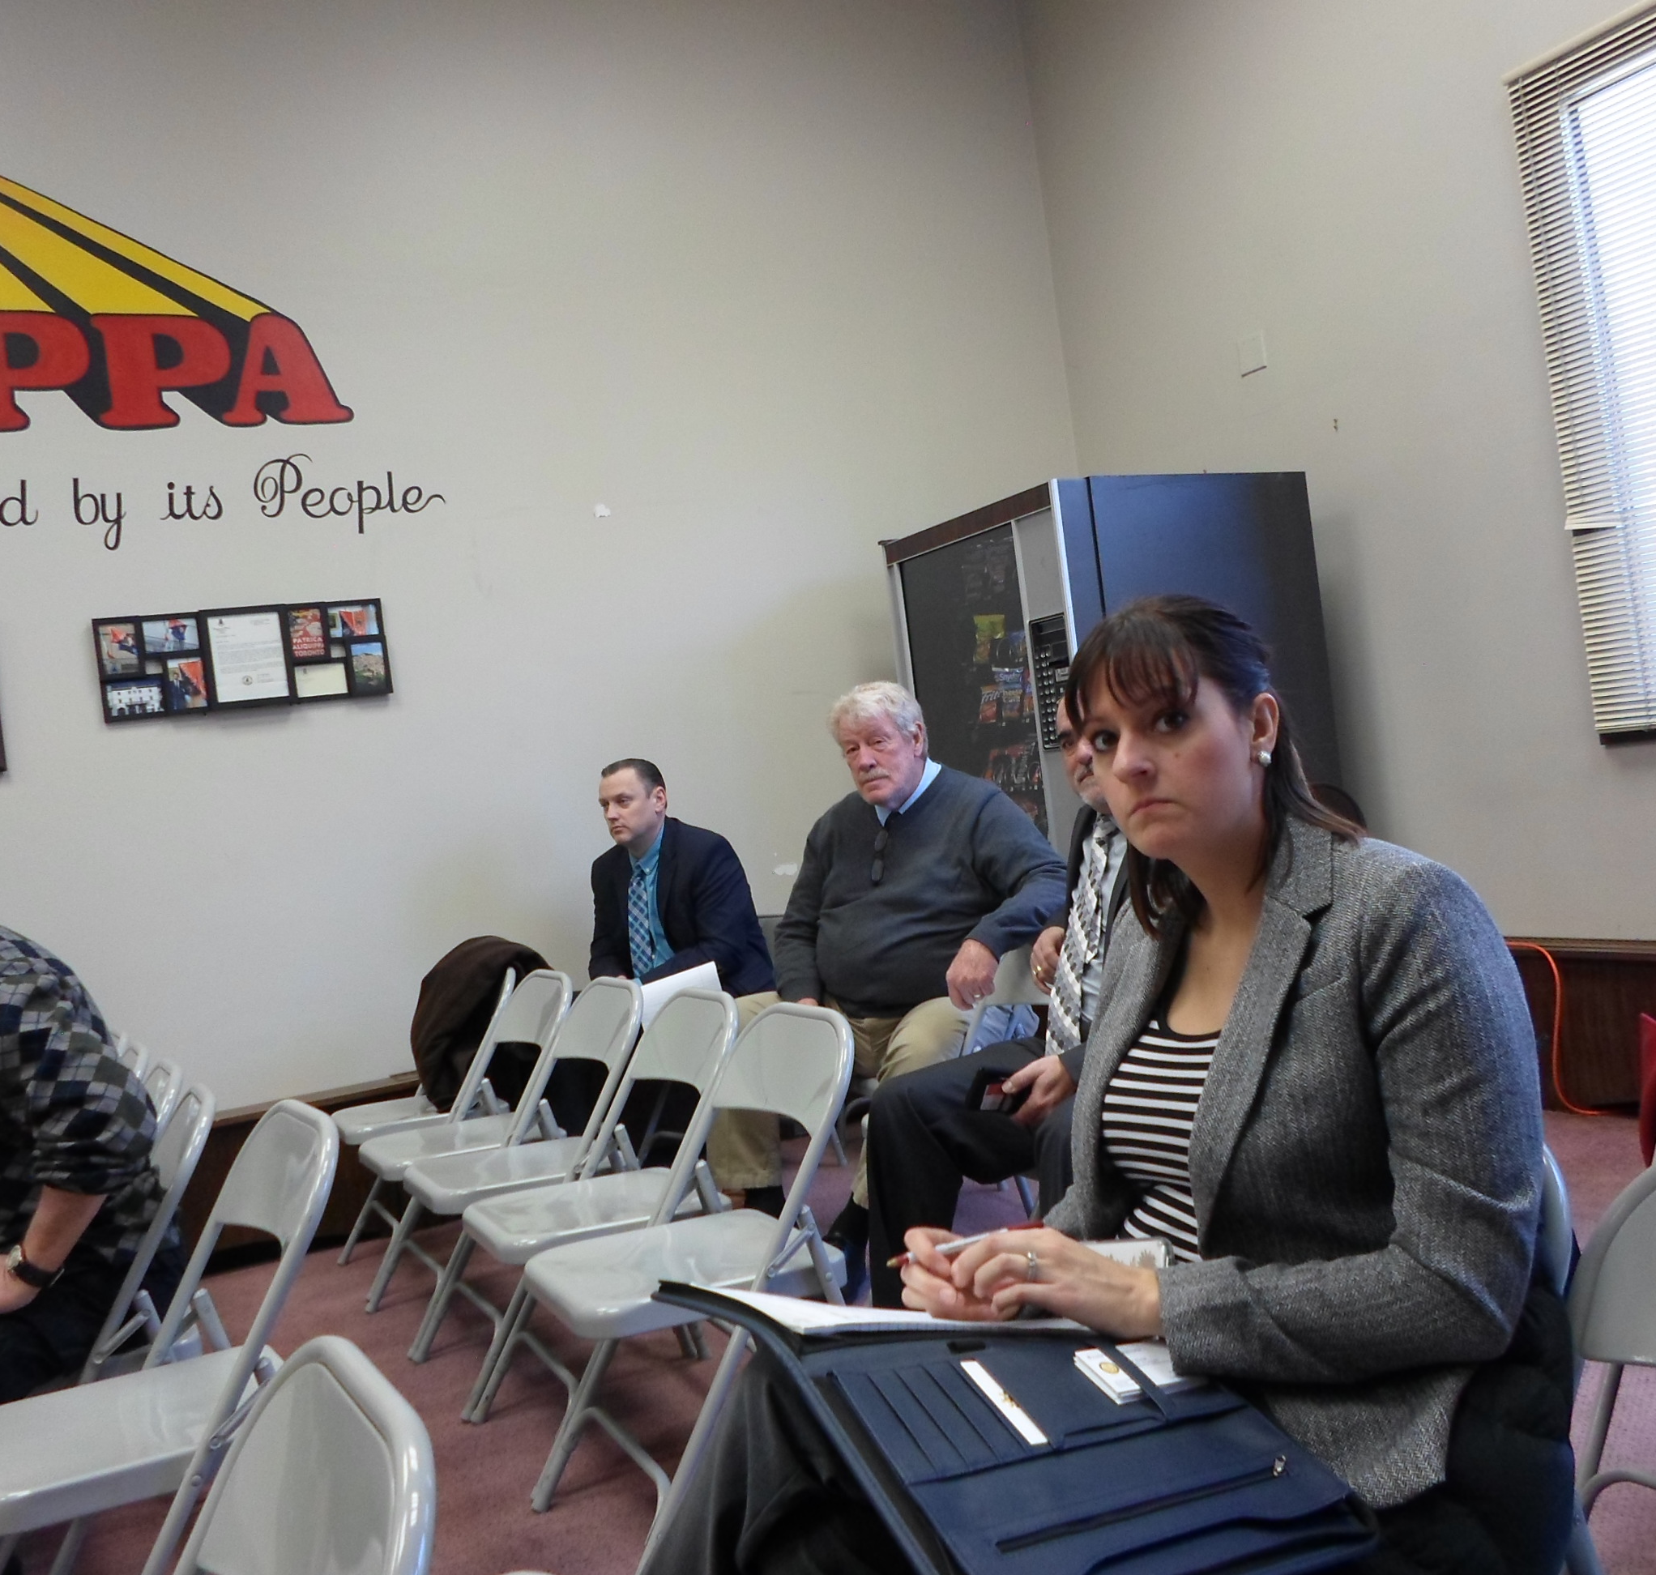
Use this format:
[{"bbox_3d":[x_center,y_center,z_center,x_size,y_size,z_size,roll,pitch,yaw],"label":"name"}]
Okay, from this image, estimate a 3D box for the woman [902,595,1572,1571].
[{"bbox_3d":[0.235,0.461,1.378,0.740,1.240,0.580,-8,0,-30],"label":"woman"}]

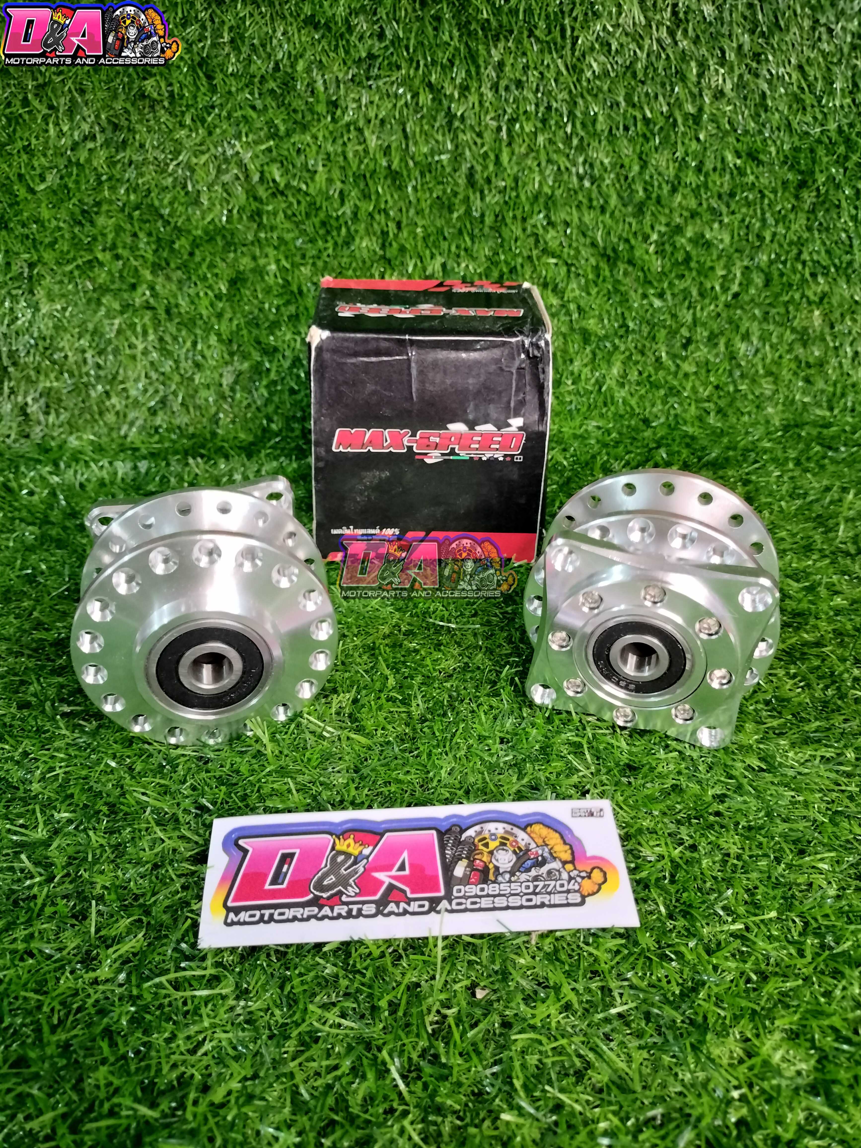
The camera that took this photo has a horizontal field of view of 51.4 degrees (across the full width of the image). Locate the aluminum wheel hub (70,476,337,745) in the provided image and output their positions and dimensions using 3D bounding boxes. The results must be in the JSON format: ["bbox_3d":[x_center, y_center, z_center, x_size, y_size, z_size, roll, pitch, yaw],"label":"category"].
[{"bbox_3d":[-0.072,0.013,0.294,0.081,0.081,0.061,-8,34,-10],"label":"aluminum wheel hub"}]

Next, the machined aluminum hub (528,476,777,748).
[{"bbox_3d":[0.072,0.010,0.294,0.081,0.081,0.061,9,35,16],"label":"machined aluminum hub"}]

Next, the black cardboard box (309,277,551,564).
[{"bbox_3d":[-0.002,-0.068,0.398,0.092,0.102,0.079,0,33,-2],"label":"black cardboard box"}]

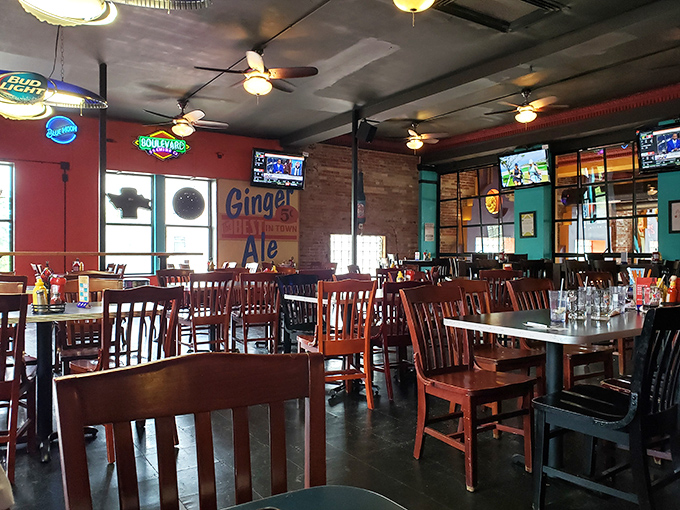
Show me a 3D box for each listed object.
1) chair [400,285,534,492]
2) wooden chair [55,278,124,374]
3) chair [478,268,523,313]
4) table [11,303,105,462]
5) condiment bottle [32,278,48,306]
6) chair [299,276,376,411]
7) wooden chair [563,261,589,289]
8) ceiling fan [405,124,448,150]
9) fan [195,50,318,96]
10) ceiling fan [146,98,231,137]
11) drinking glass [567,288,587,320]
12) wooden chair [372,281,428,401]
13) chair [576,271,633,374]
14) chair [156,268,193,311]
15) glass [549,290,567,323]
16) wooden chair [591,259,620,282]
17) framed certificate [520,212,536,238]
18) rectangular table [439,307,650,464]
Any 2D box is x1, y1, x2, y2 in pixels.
[{"bbox_3d":[0.630,0.615,2.638,0.440,0.900,0.550,0,0,-30],"label":"chair"},{"bbox_3d":[-1.710,0.629,3.540,0.450,0.893,0.530,0,0,-29],"label":"wooden chair"},{"bbox_3d":[1.670,0.615,5.600,0.450,0.900,0.540,0,0,-6],"label":"chair"},{"bbox_3d":[-1.650,0.690,2.870,1.200,0.760,0.760,0,0,-31],"label":"table"},{"bbox_3d":[-1.615,0.218,2.760,0.078,0.180,0.070,0,0,-9],"label":"condiment bottle"},{"bbox_3d":[-0.055,0.625,3.700,0.440,0.890,0.510,0,0,-22],"label":"chair"},{"bbox_3d":[3.160,0.530,6.840,0.440,0.900,0.520,0,0,14],"label":"wooden chair"},{"bbox_3d":[1.307,-2.070,8.900,1.280,0.480,1.280,0,0,0],"label":"ceiling fan"},{"bbox_3d":[-0.876,-1.942,5.420,1.270,0.500,1.270,0,0,-32],"label":"fan"},{"bbox_3d":[-2.213,-1.940,7.200,1.280,0.540,1.280,0,0,0],"label":"ceiling fan"},{"bbox_3d":[1.158,0.242,2.500,0.090,0.150,0.090,0,0,0],"label":"drinking glass"},{"bbox_3d":[0.528,0.615,3.940,0.440,0.900,0.550,0,0,-16],"label":"wooden chair"},{"bbox_3d":[2.620,0.634,4.900,0.450,0.893,0.530,0,0,-22],"label":"chair"},{"bbox_3d":[-1.735,0.625,5.660,0.440,0.890,0.510,0,0,-38],"label":"chair"},{"bbox_3d":[1.037,0.245,2.430,0.088,0.146,0.088,0,0,0],"label":"glass"},{"bbox_3d":[3.530,0.530,6.840,0.440,0.900,0.520,0,0,12],"label":"wooden chair"},{"bbox_3d":[3.617,-0.572,9.800,0.030,0.480,0.335,0,0,-38],"label":"framed certificate"},{"bbox_3d":[1.390,0.710,2.754,1.500,0.750,0.760,0,0,-32],"label":"rectangular table"}]

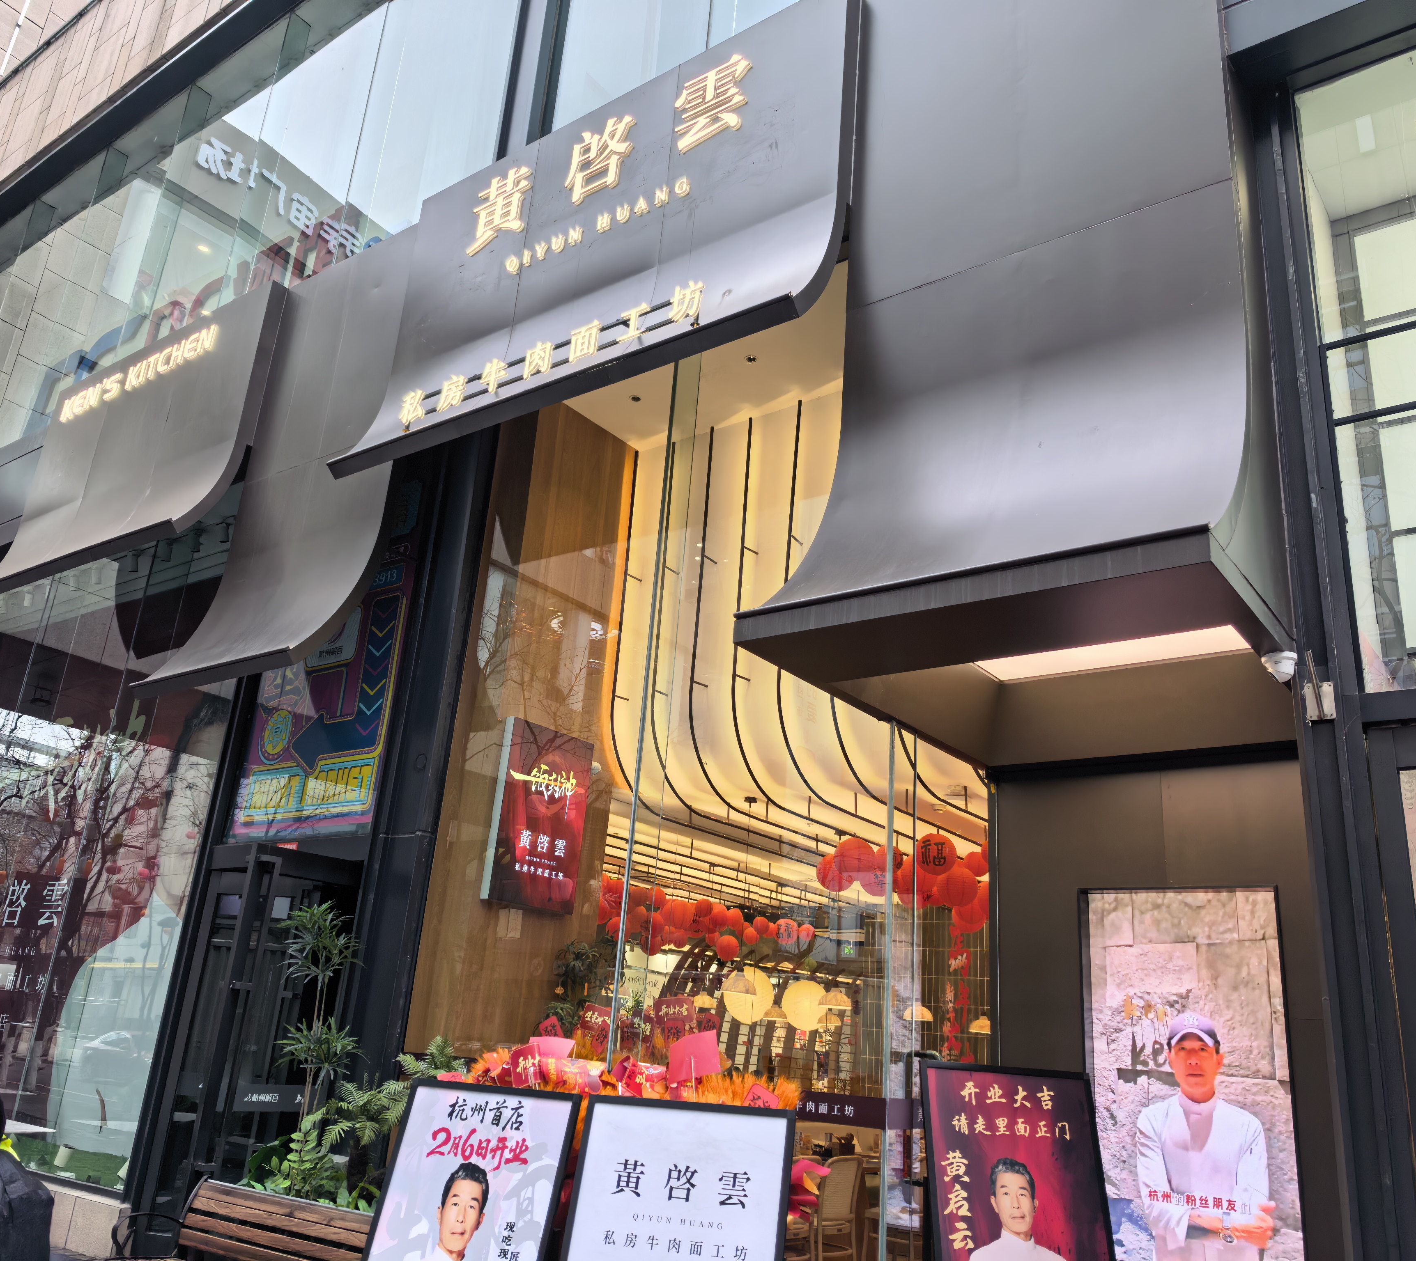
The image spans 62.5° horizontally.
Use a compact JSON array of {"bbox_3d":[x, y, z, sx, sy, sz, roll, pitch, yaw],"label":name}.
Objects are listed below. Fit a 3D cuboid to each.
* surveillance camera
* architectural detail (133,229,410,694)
[{"bbox_3d":[2.199,0.142,4.477,0.125,0.105,0.125,19,-24,-36],"label":"surveillance camera"},{"bbox_3d":[-3.148,-1.384,8.853,1.989,3.835,0.620,-10,-24,36],"label":"architectural detail"}]

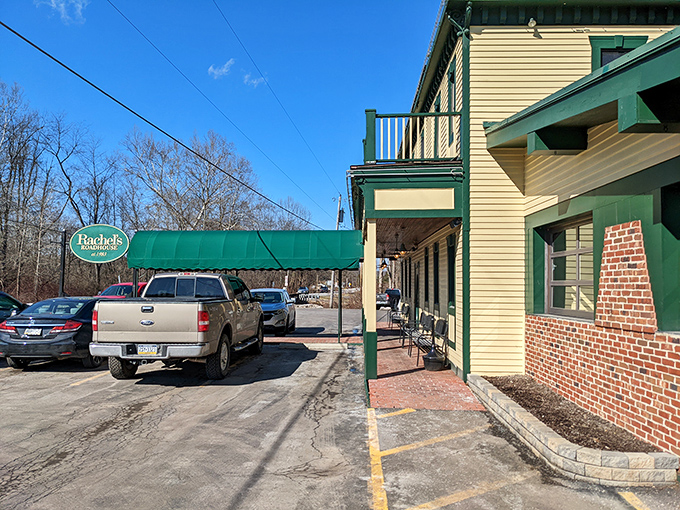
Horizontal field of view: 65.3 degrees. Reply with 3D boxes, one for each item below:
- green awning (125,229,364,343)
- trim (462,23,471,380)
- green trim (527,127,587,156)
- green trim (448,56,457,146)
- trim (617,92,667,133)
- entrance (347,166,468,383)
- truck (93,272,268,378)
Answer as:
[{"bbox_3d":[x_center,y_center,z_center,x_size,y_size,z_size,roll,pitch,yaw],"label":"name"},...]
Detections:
[{"bbox_3d":[-2.600,0.860,15.500,6.500,3.150,1.800,0,-2,2],"label":"green awning"},{"bbox_3d":[2.355,-0.920,9.870,0.130,6.500,0.140,0,-3,1],"label":"trim"},{"bbox_3d":[3.010,-1.570,7.360,0.730,0.290,0.300,0,-3,1],"label":"green trim"},{"bbox_3d":[2.320,-3.150,10.970,0.120,1.680,0.850,0,-3,1],"label":"green trim"},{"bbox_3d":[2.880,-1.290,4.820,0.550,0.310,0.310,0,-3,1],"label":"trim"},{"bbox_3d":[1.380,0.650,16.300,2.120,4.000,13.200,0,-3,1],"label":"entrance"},{"bbox_3d":[-3.020,1.440,11.600,2.050,1.970,5.700,0,-3,2],"label":"truck"}]

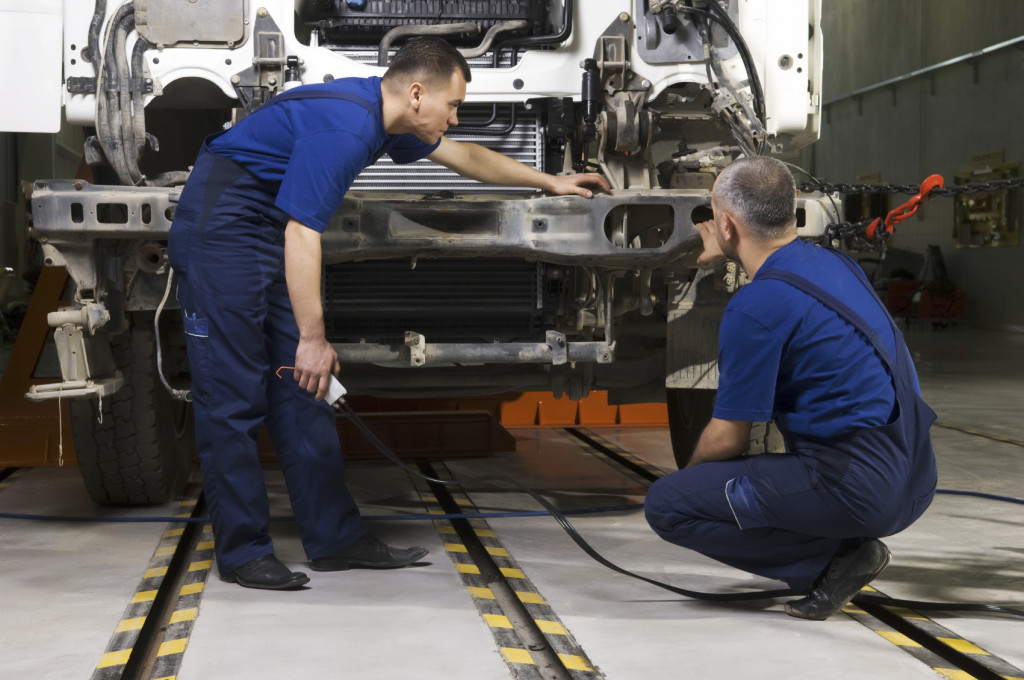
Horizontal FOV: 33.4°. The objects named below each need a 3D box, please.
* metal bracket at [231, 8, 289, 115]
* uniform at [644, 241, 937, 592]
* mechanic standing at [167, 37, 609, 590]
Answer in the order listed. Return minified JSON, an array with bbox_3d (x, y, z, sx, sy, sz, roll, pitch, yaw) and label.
[{"bbox_3d":[-0.744,-0.820,5.000,0.165,0.310,0.120,0,2,-7],"label":"metal bracket"},{"bbox_3d":[0.695,0.179,4.060,0.720,0.820,0.530,2,3,31],"label":"uniform"},{"bbox_3d":[-0.300,-0.096,4.500,1.120,1.390,0.720,0,2,-6],"label":"mechanic standing"}]

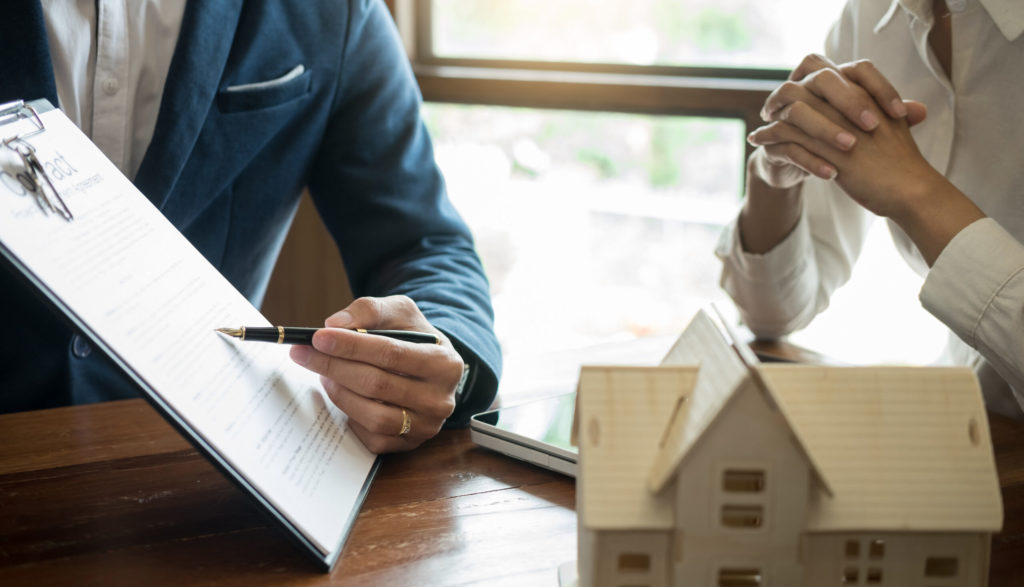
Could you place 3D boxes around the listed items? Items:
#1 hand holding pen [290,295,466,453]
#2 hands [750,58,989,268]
[{"bbox_3d":[-0.081,0.049,0.920,0.105,0.085,0.090,-2,11,-11],"label":"hand holding pen"},{"bbox_3d":[0.260,-0.099,1.110,0.145,0.140,0.110,-6,12,-28],"label":"hands"}]

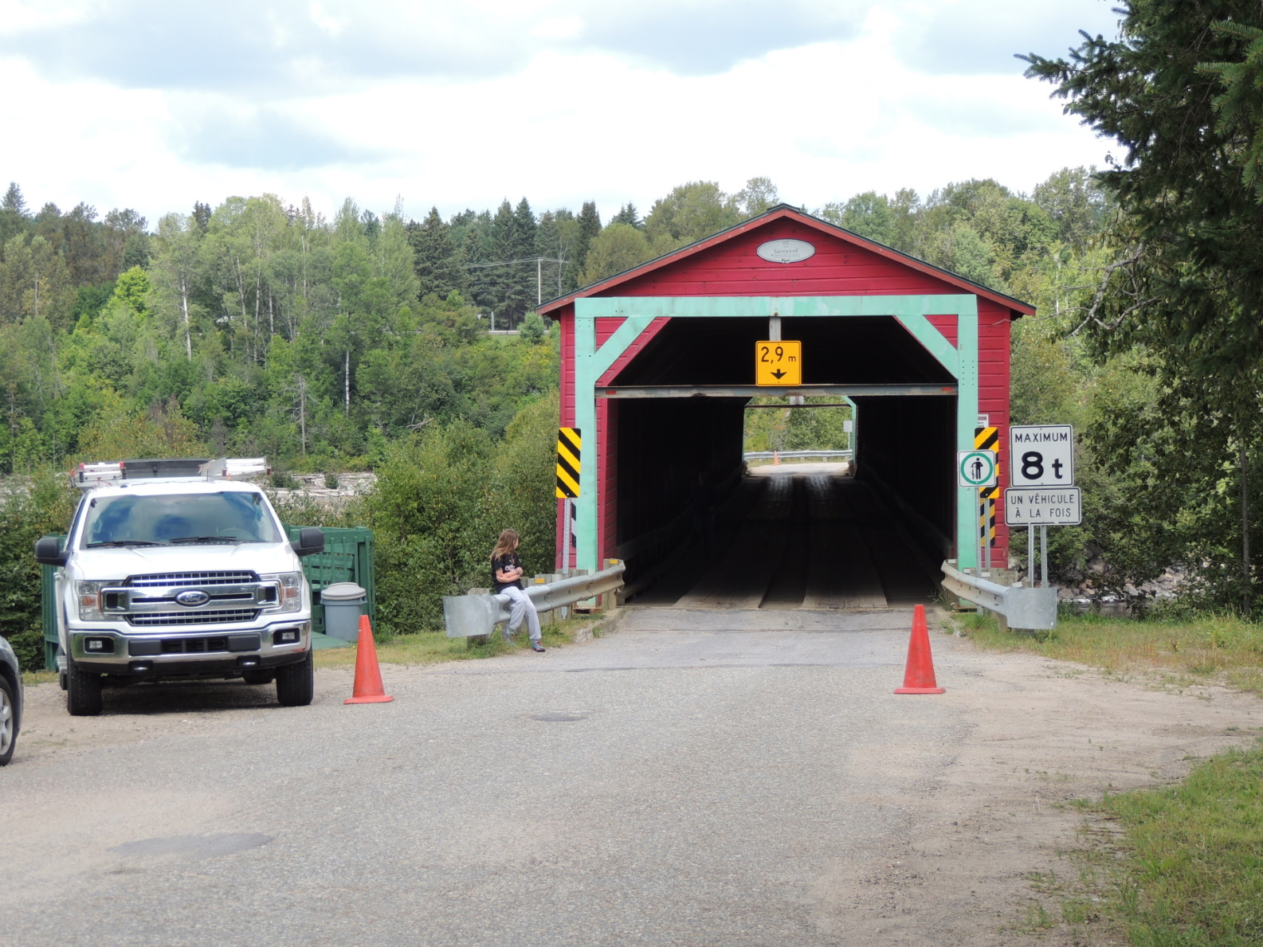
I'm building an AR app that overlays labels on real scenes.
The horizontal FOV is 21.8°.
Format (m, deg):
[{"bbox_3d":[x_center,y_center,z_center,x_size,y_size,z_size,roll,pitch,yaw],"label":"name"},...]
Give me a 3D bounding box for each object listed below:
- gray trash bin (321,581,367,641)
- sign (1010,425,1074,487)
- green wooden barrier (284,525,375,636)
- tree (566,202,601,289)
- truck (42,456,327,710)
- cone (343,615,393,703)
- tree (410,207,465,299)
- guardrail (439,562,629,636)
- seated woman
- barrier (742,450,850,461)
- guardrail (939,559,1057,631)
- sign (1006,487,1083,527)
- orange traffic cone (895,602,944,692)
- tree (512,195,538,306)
[{"bbox_3d":[-3.469,1.672,39.600,0.545,0.725,0.545,-1,1,-3],"label":"gray trash bin"},{"bbox_3d":[4.906,-0.206,39.200,0.750,0.735,0.030,-2,1,3],"label":"sign"},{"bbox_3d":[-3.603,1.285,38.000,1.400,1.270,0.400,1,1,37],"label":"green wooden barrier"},{"bbox_3d":[-5.709,-25.782,400.000,4.300,14.800,4.300,0,1,0],"label":"tree"},{"bbox_3d":[-3.990,0.925,28.800,2.300,2.030,5.900,-1,0,-10],"label":"truck"},{"bbox_3d":[-2.199,1.538,27.300,0.375,0.715,0.375,-2,1,-11],"label":"cone"},{"bbox_3d":[-20.771,-21.665,350.000,6.200,13.600,6.200,0,1,3],"label":"tree"},{"bbox_3d":[-1.120,1.588,42.080,0.720,0.620,8.900,0,1,10],"label":"guardrail"},{"bbox_3d":[-1.229,1.266,35.400,0.650,1.280,0.450,0,1,38],"label":"seated woman"},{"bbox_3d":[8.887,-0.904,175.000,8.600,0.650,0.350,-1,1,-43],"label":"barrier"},{"bbox_3d":[4.640,1.545,42.250,0.720,0.600,8.000,0,1,1],"label":"guardrail"},{"bbox_3d":[4.924,0.395,39.200,0.905,0.450,0.030,-2,1,3],"label":"sign"},{"bbox_3d":[2.343,1.432,26.700,0.410,0.730,0.410,0,1,3],"label":"orange traffic cone"},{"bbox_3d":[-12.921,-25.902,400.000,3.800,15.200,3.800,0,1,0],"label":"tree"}]

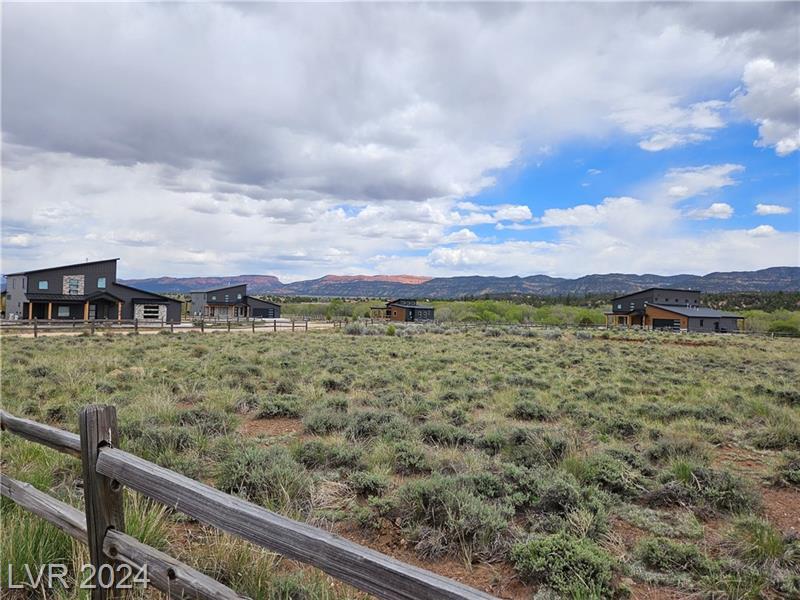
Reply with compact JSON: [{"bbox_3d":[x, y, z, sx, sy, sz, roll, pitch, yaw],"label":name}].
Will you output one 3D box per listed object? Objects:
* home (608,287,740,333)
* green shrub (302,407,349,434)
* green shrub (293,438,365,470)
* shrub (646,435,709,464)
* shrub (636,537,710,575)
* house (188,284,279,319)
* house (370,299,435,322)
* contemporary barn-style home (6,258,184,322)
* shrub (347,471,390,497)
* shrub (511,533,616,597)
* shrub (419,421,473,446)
[{"bbox_3d":[50.630,1.918,99.332,16.800,7.600,16.400,2,-2,-30],"label":"home"},{"bbox_3d":[-1.011,1.622,7.259,0.628,0.332,0.534,2,-2,-8],"label":"green shrub"},{"bbox_3d":[-0.769,1.615,5.684,0.748,0.266,0.636,2,-2,-7],"label":"green shrub"},{"bbox_3d":[3.246,1.719,6.214,0.724,0.290,0.616,1,-2,28],"label":"shrub"},{"bbox_3d":[1.807,1.659,3.521,0.477,0.181,0.405,1,-2,27],"label":"shrub"},{"bbox_3d":[-40.372,0.360,129.311,17.200,7.700,13.500,3,-2,-40],"label":"house"},{"bbox_3d":[1.229,3.214,171.669,14.500,7.200,13.000,0,-2,44],"label":"house"},{"bbox_3d":[-40.103,-1.087,69.905,14.000,7.800,17.600,0,-2,44],"label":"contemporary barn-style home"},{"bbox_3d":[-0.281,1.639,4.807,0.362,0.191,0.307,2,-2,-3],"label":"shrub"},{"bbox_3d":[1.016,1.582,3.290,0.655,0.282,0.557,1,-2,18],"label":"shrub"},{"bbox_3d":[0.586,1.677,6.792,0.690,0.273,0.586,1,-2,5],"label":"shrub"}]

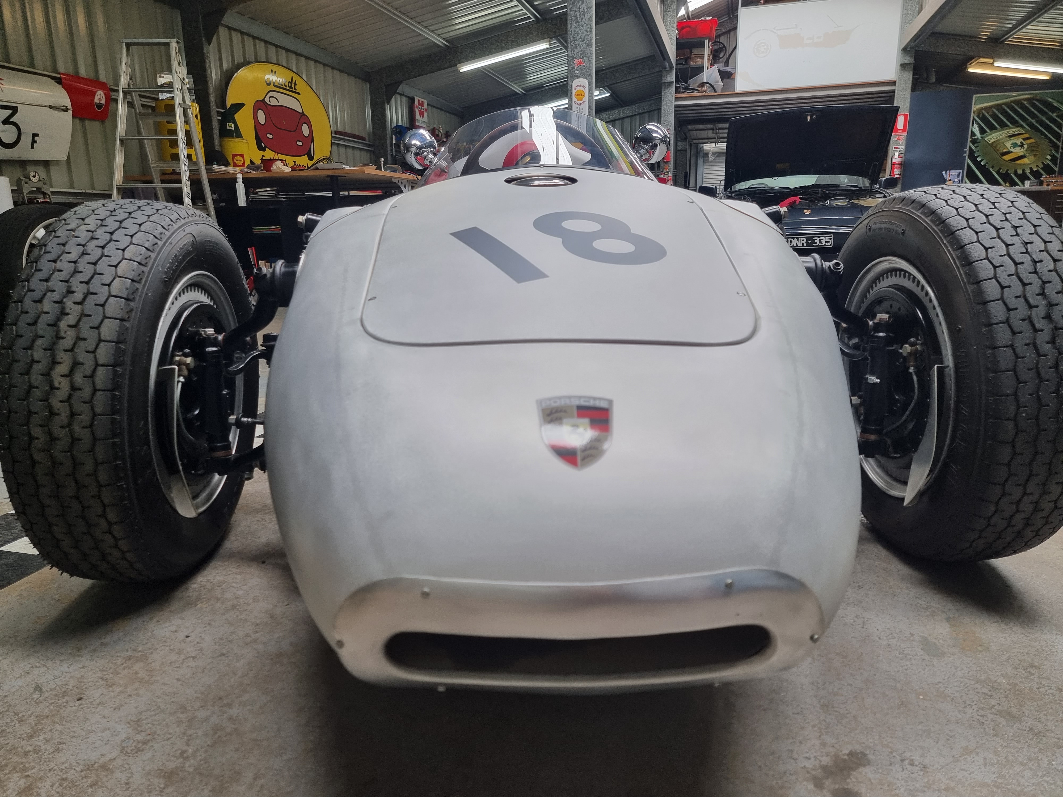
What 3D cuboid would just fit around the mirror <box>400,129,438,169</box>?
[{"bbox_3d":[-0.299,-0.667,1.970,0.107,0.110,0.078,3,14,16],"label":"mirror"}]

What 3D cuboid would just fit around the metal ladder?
[{"bbox_3d":[-2.420,-1.395,4.860,0.570,1.800,0.950,-2,13,-3],"label":"metal ladder"}]

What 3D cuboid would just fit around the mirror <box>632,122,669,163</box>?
[{"bbox_3d":[0.321,-0.687,1.985,0.107,0.110,0.078,-6,14,-19],"label":"mirror"}]

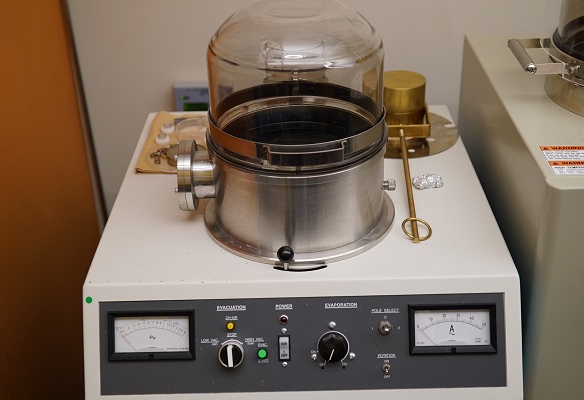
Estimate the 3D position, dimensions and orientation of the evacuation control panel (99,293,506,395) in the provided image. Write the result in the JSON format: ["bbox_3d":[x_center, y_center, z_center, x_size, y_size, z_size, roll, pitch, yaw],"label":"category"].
[{"bbox_3d":[0.011,0.156,0.887,0.437,0.101,0.025,-1,-1,1],"label":"evacuation control panel"}]

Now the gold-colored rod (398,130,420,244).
[{"bbox_3d":[0.150,-0.026,1.072,0.007,0.007,0.279,0,32,3],"label":"gold-colored rod"}]

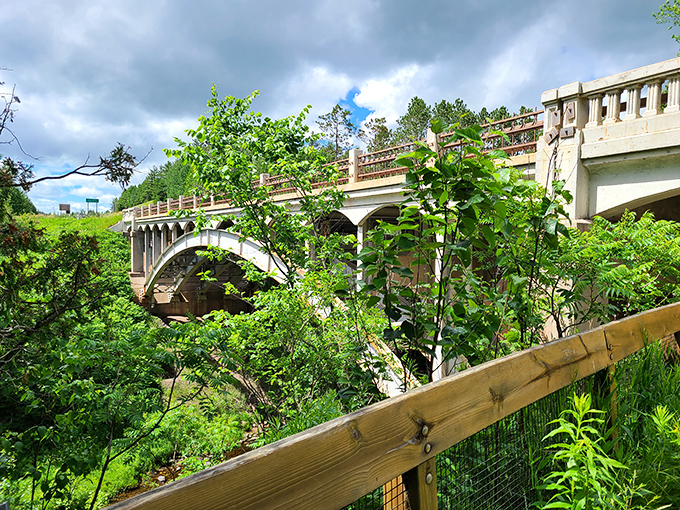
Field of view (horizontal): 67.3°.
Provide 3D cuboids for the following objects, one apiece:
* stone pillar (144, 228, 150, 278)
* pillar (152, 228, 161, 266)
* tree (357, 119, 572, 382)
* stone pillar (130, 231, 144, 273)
[{"bbox_3d":[-17.340,-0.135,46.100,0.450,4.400,0.400,-1,3,-31],"label":"stone pillar"},{"bbox_3d":[-15.556,-0.618,43.200,0.450,3.200,0.400,-1,3,-31],"label":"pillar"},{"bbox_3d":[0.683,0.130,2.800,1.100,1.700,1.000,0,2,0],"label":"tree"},{"bbox_3d":[-19.410,-0.336,49.000,0.950,3.900,1.200,-1,3,-31],"label":"stone pillar"}]

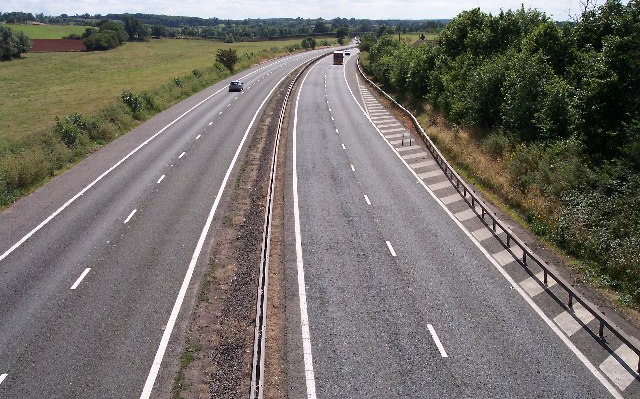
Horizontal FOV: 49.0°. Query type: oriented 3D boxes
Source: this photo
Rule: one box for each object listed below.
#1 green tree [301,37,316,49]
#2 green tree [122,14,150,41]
[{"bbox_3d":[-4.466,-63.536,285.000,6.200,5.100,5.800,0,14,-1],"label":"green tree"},{"bbox_3d":[-109.786,-102.906,420.000,16.500,15.600,14.500,-4,14,-14],"label":"green tree"}]

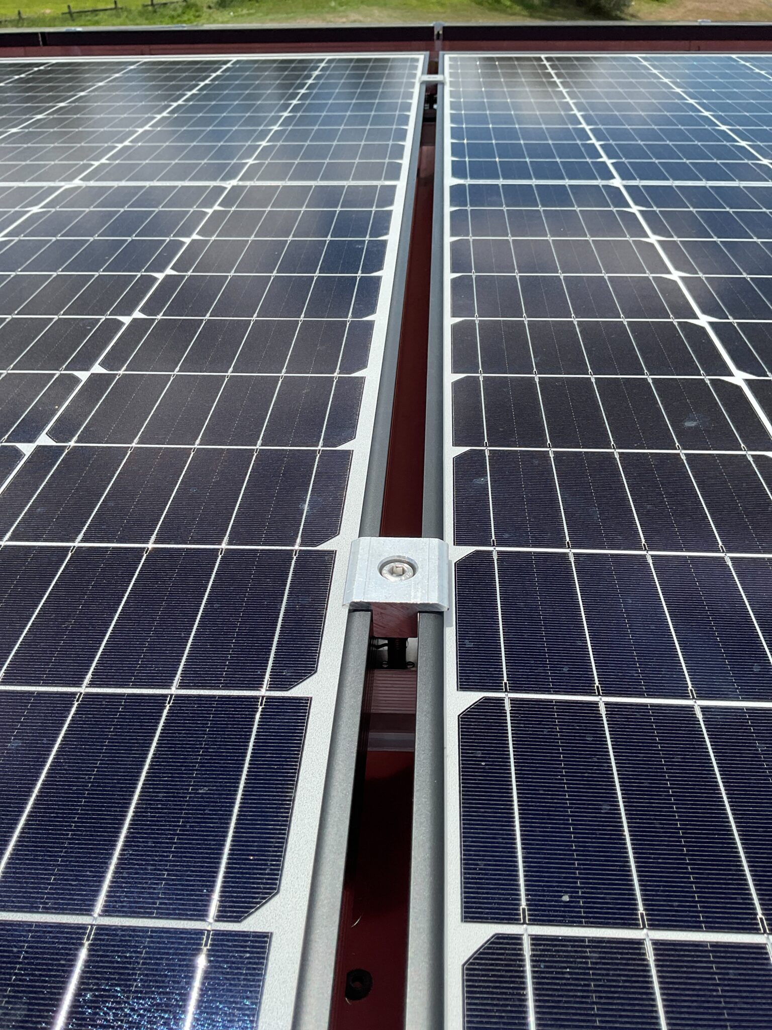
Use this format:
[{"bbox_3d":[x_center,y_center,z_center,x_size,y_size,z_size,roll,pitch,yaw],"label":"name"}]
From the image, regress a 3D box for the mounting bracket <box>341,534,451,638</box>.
[{"bbox_3d":[0.005,0.028,0.343,0.040,0.018,0.040,1,35,3],"label":"mounting bracket"}]

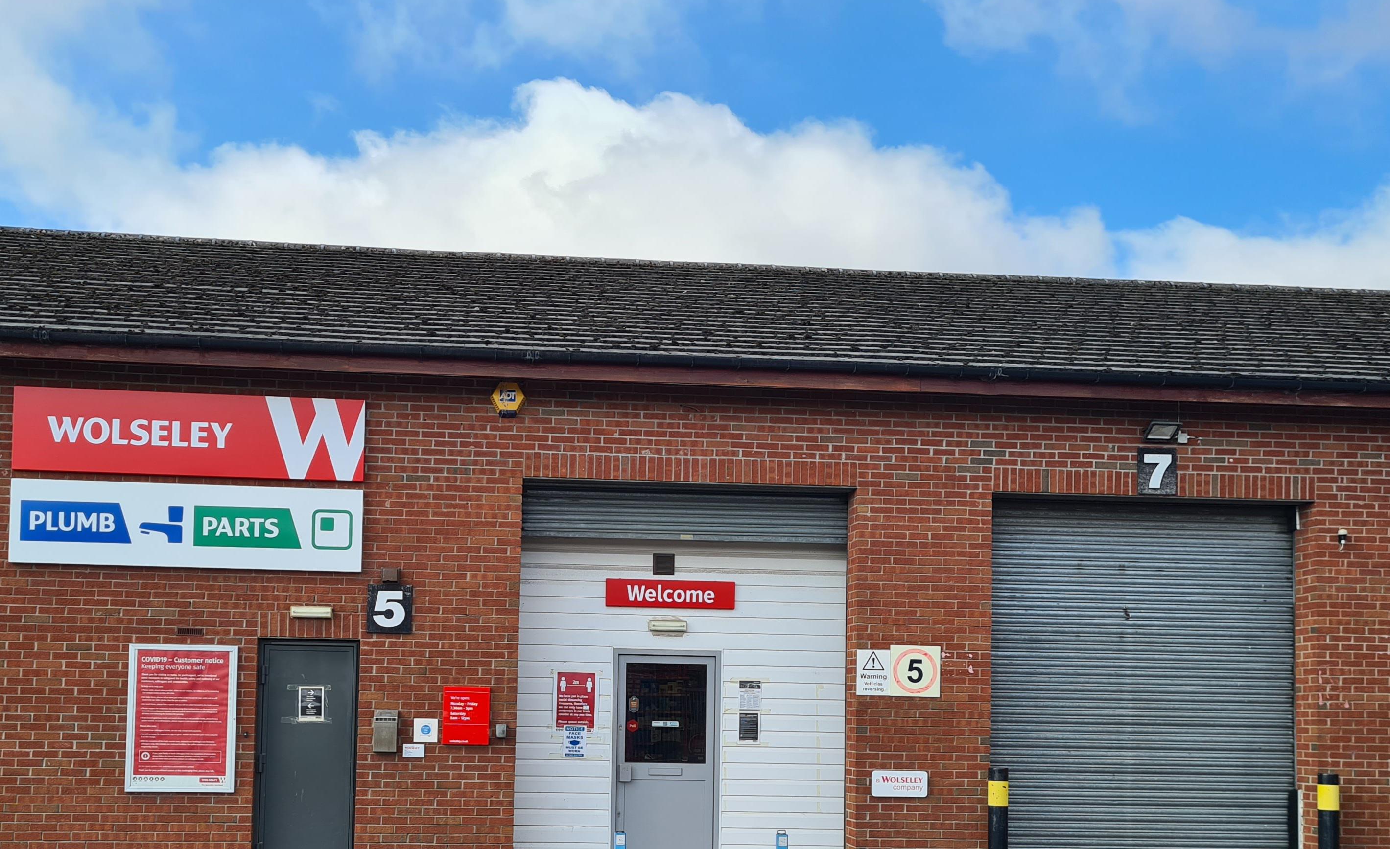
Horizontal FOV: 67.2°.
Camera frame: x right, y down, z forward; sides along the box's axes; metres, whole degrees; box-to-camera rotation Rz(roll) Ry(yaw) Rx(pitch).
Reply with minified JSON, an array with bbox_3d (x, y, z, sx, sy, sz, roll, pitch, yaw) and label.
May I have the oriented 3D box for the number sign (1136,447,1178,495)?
[{"bbox_3d":[4.116,0.418,9.300,0.345,0.420,0.035,1,-2,-3],"label":"number sign"}]

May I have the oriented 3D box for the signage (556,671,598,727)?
[{"bbox_3d":[-1.048,2.444,9.255,0.354,0.511,0.010,2,-2,-4],"label":"signage"}]

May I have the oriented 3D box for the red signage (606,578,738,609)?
[{"bbox_3d":[-0.223,1.525,9.350,1.180,0.250,0.040,1,-2,-3],"label":"red signage"}]

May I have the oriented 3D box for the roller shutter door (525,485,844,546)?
[{"bbox_3d":[-0.077,0.809,9.341,2.901,0.531,0.060,2,-2,-4],"label":"roller shutter door"}]

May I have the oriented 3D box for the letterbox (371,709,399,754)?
[{"bbox_3d":[-2.587,2.567,8.782,0.203,0.356,0.100,2,-2,-4],"label":"letterbox"}]

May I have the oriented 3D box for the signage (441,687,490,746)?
[{"bbox_3d":[-1.938,2.471,8.862,0.377,0.497,0.030,2,-2,-4],"label":"signage"}]

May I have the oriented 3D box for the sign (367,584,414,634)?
[{"bbox_3d":[-2.605,1.580,8.930,0.375,0.420,0.035,1,-2,-3],"label":"sign"}]

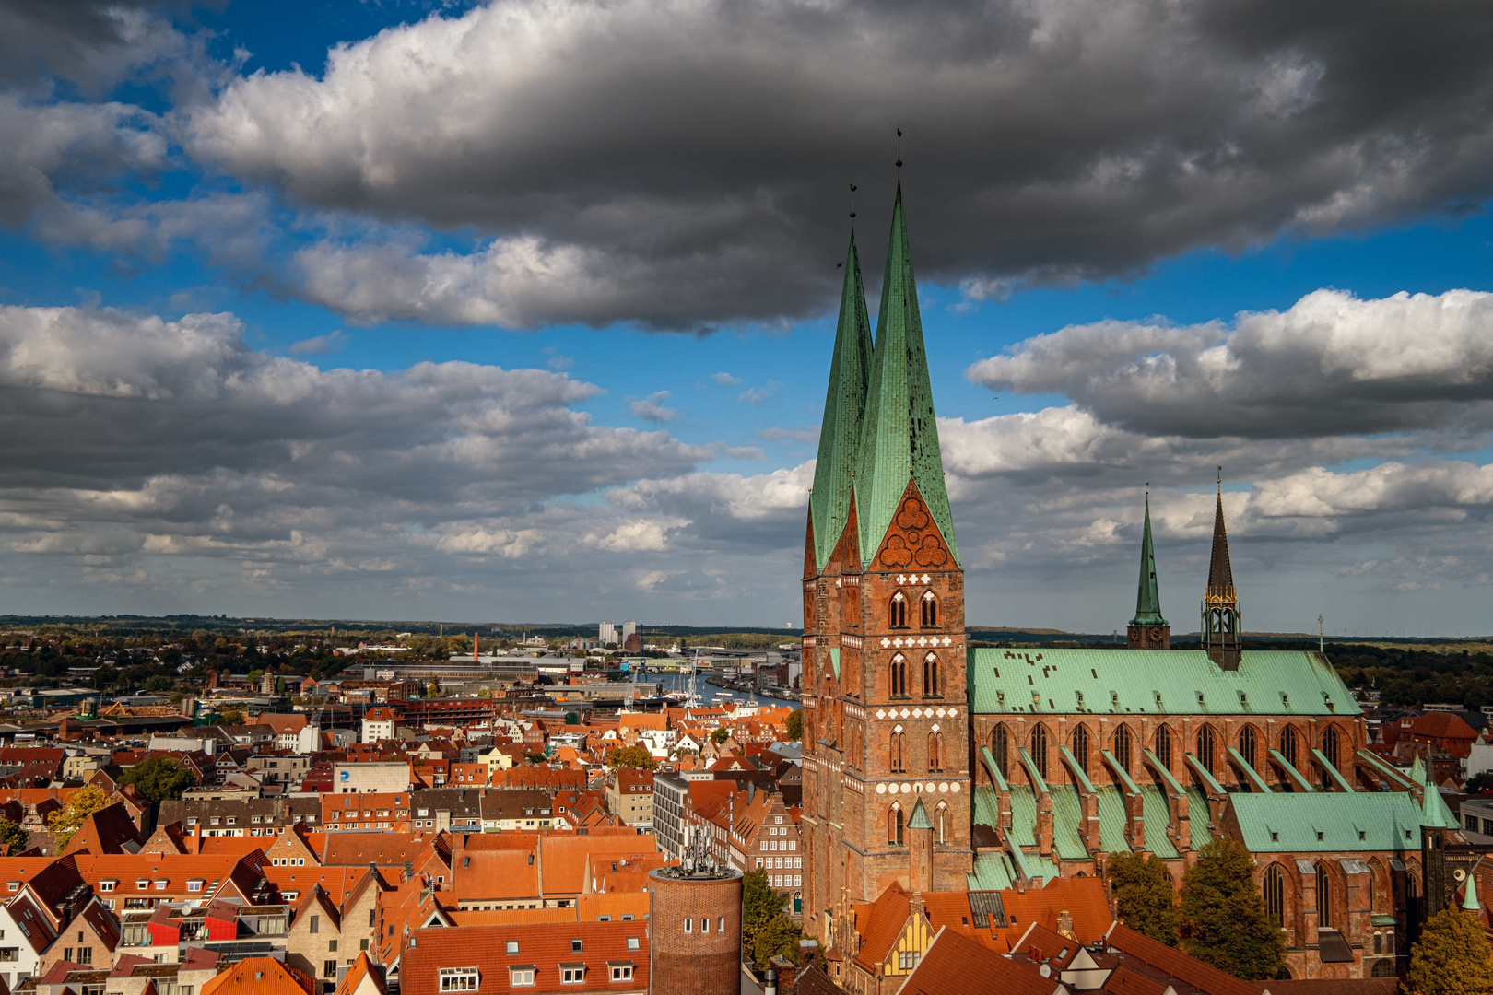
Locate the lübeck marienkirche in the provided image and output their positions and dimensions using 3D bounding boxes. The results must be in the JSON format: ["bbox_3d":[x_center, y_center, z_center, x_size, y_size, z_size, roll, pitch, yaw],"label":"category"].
[{"bbox_3d":[65.986,12.576,249.772,103.000,122.000,50.000,1,-5,-7],"label":"lübeck marienkirche"}]

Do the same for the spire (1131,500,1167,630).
[{"bbox_3d":[165.534,26.438,615.000,12.500,54.000,12.500,2,-5,-15],"label":"spire"}]

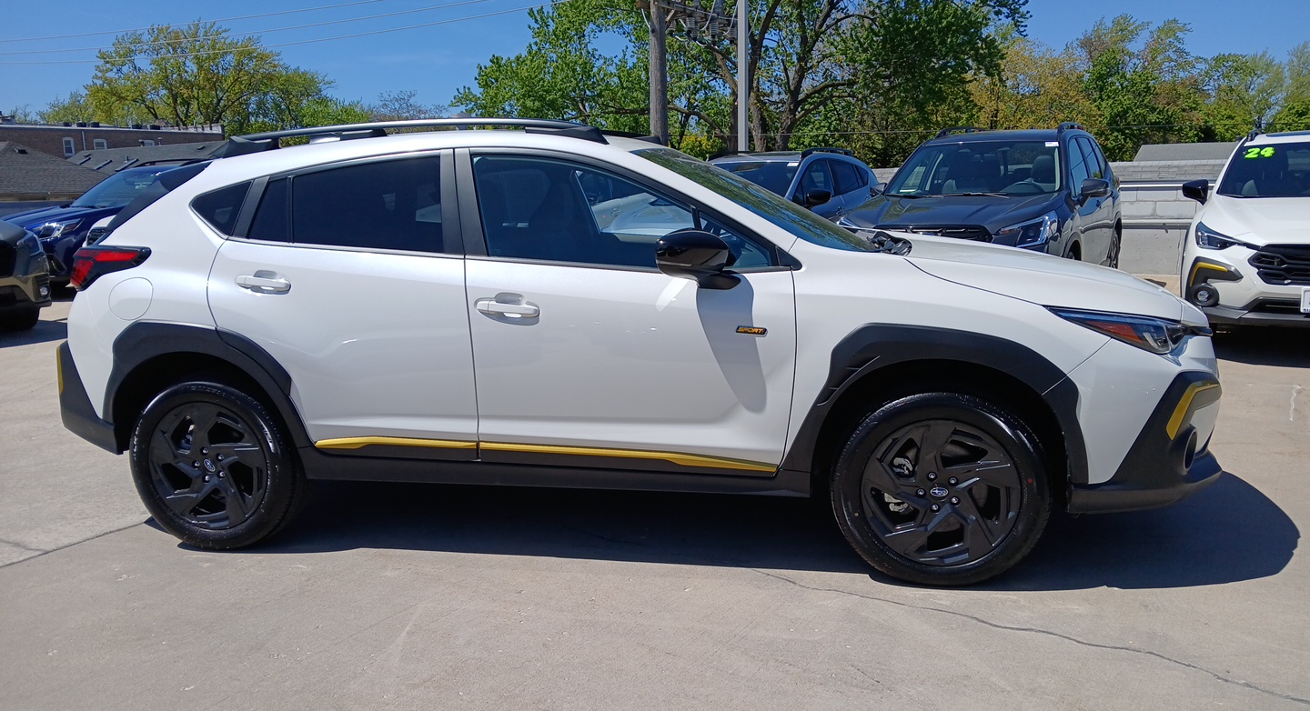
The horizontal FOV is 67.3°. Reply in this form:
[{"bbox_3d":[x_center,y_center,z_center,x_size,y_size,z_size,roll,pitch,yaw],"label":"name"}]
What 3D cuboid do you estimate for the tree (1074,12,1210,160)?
[{"bbox_3d":[24.335,-12.008,50.138,7.000,10.171,6.500,4,13,25],"label":"tree"}]

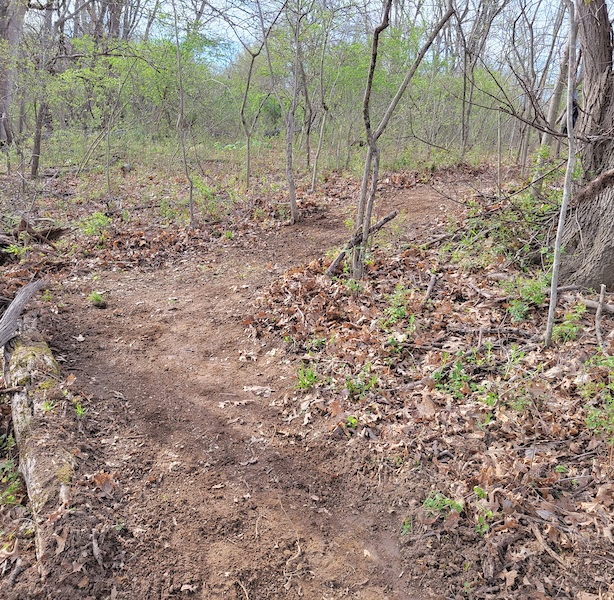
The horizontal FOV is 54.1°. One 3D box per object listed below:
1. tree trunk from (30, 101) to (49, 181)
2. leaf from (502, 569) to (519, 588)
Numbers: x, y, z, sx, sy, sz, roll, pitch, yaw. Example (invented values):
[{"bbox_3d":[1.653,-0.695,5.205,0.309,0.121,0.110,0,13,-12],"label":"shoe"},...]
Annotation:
[{"bbox_3d":[-4.900,-2.914,10.975,0.140,1.480,0.140,8,11,-22],"label":"tree trunk"},{"bbox_3d":[0.728,0.997,2.150,0.065,0.025,0.080,0,10,0],"label":"leaf"}]

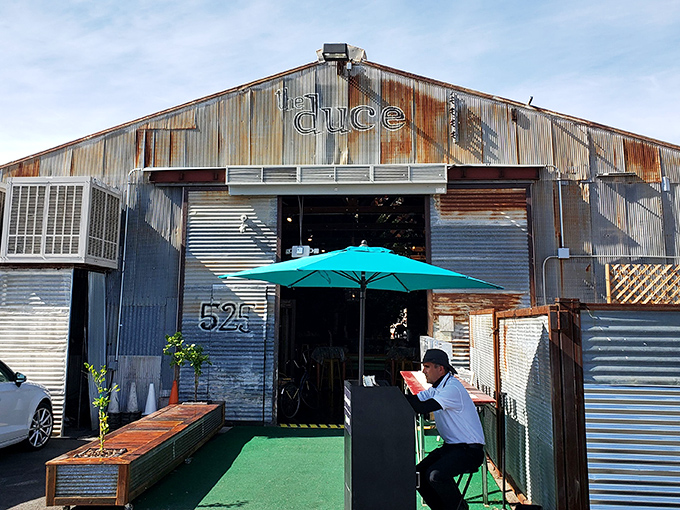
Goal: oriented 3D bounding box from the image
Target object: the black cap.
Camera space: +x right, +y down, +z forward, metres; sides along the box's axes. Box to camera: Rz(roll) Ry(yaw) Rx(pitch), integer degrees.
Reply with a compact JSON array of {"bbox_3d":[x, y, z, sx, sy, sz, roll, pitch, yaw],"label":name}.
[{"bbox_3d":[0.735,0.803,3.850,0.300,0.180,0.210,7,-7,3],"label":"black cap"}]

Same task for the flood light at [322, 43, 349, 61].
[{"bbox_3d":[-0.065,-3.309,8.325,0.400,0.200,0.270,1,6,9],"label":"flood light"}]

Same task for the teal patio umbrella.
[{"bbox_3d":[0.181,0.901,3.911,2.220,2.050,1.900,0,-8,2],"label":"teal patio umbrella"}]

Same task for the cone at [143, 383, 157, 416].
[{"bbox_3d":[-2.951,2.258,7.954,0.270,0.470,0.270,0,-8,2],"label":"cone"}]

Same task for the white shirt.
[{"bbox_3d":[0.822,1.142,3.800,0.460,0.520,0.470,-12,-8,1],"label":"white shirt"}]

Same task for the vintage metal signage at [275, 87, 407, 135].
[{"bbox_3d":[0.009,-2.451,8.691,2.240,0.870,0.130,0,-8,2],"label":"vintage metal signage"}]

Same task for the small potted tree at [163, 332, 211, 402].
[{"bbox_3d":[-2.314,1.696,7.699,0.680,1.020,0.600,0,-8,2],"label":"small potted tree"}]

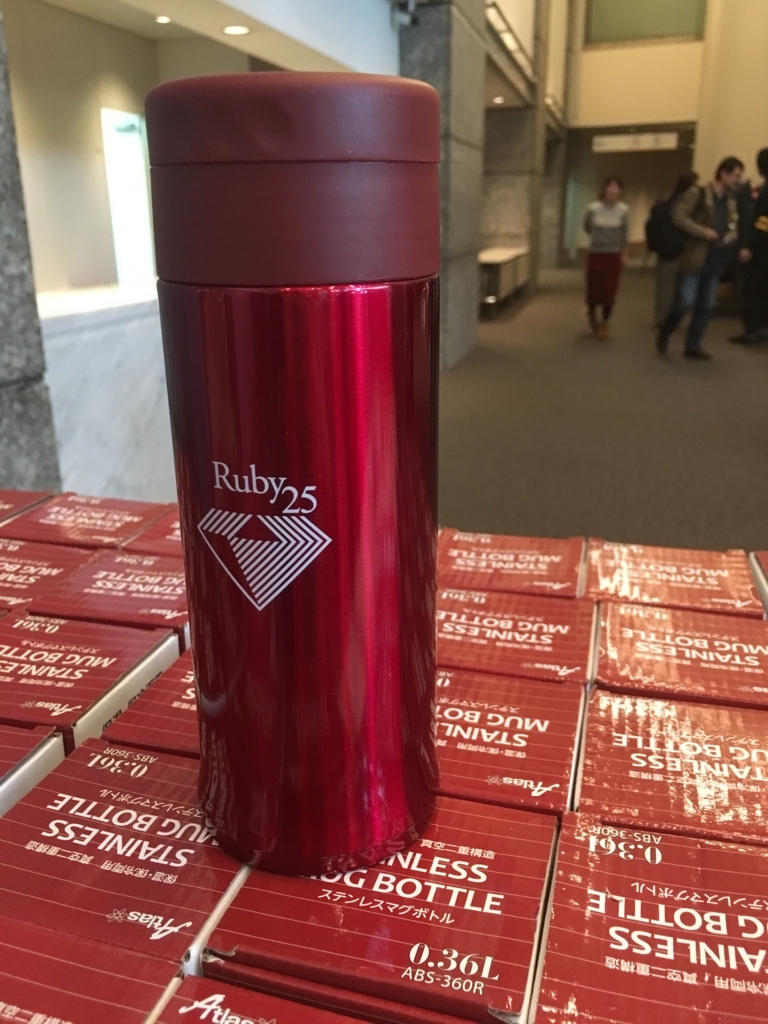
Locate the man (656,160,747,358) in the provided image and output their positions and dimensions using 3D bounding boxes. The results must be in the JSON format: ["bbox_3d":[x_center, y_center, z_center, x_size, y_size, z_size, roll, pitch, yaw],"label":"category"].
[{"bbox_3d":[2.777,-2.235,7.503,0.560,1.680,0.700,-13,23,-33],"label":"man"}]

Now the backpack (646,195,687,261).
[{"bbox_3d":[2.529,-2.520,7.626,0.330,0.500,0.250,-13,23,-33],"label":"backpack"}]

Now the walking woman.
[{"bbox_3d":[2.309,-2.643,8.945,0.480,1.580,0.360,4,19,11],"label":"walking woman"}]

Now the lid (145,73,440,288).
[{"bbox_3d":[-0.020,-0.074,0.195,0.065,0.039,0.065,0,19,0],"label":"lid"}]

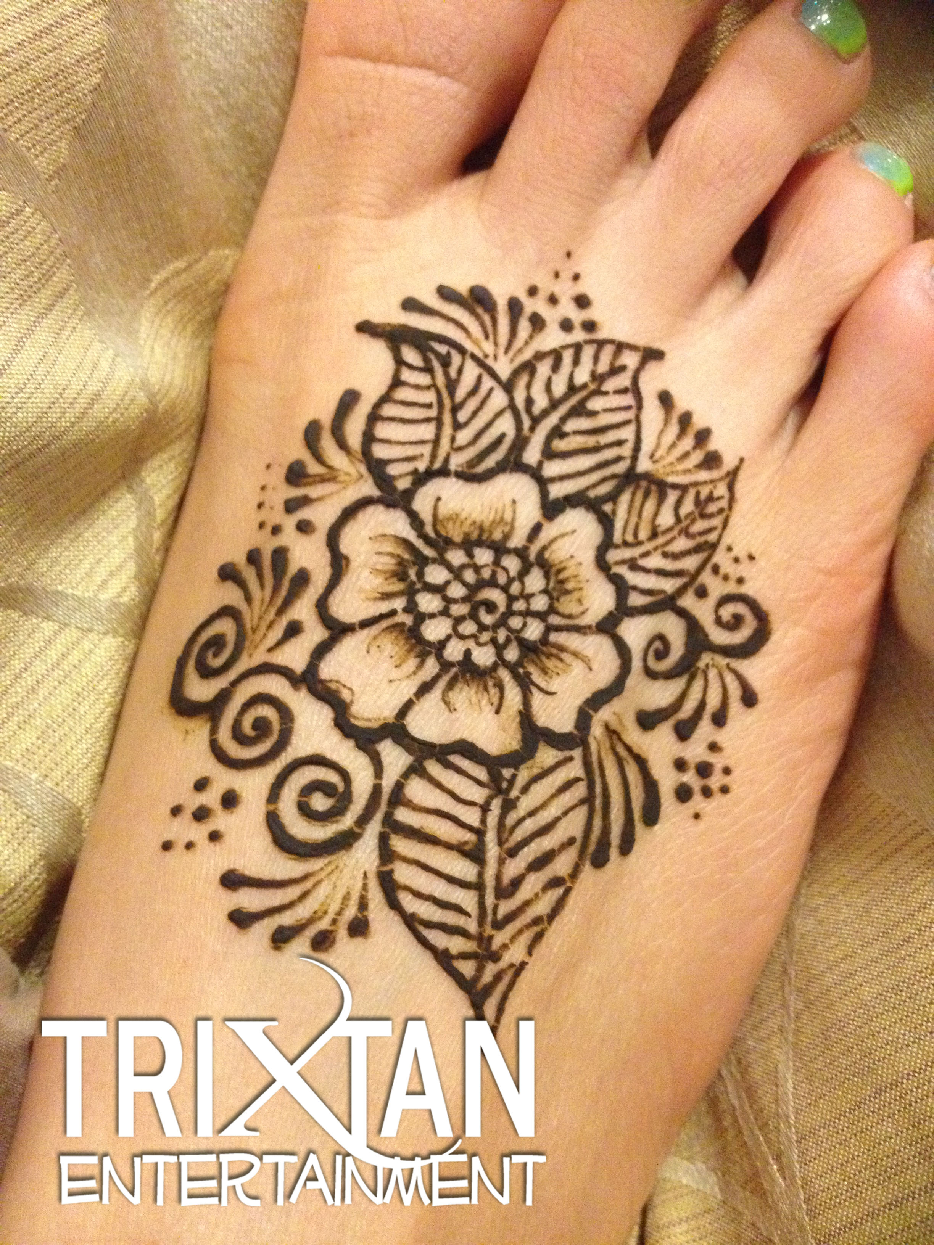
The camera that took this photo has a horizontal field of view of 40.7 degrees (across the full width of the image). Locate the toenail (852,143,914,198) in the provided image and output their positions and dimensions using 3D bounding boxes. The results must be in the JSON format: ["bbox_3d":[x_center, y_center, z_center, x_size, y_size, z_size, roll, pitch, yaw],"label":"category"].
[{"bbox_3d":[0.054,-0.059,0.163,0.009,0.003,0.007,36,42,-6],"label":"toenail"}]

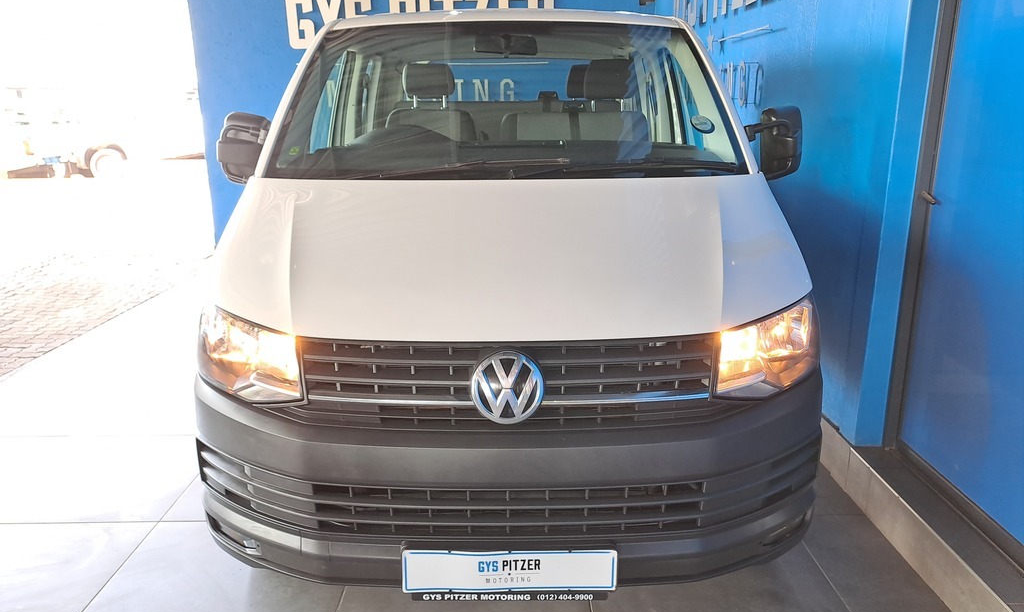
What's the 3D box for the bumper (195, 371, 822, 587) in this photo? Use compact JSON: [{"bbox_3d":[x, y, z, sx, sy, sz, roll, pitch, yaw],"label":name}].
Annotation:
[{"bbox_3d":[-0.008,0.452,1.990,1.840,0.450,0.470,0,15,0],"label":"bumper"}]

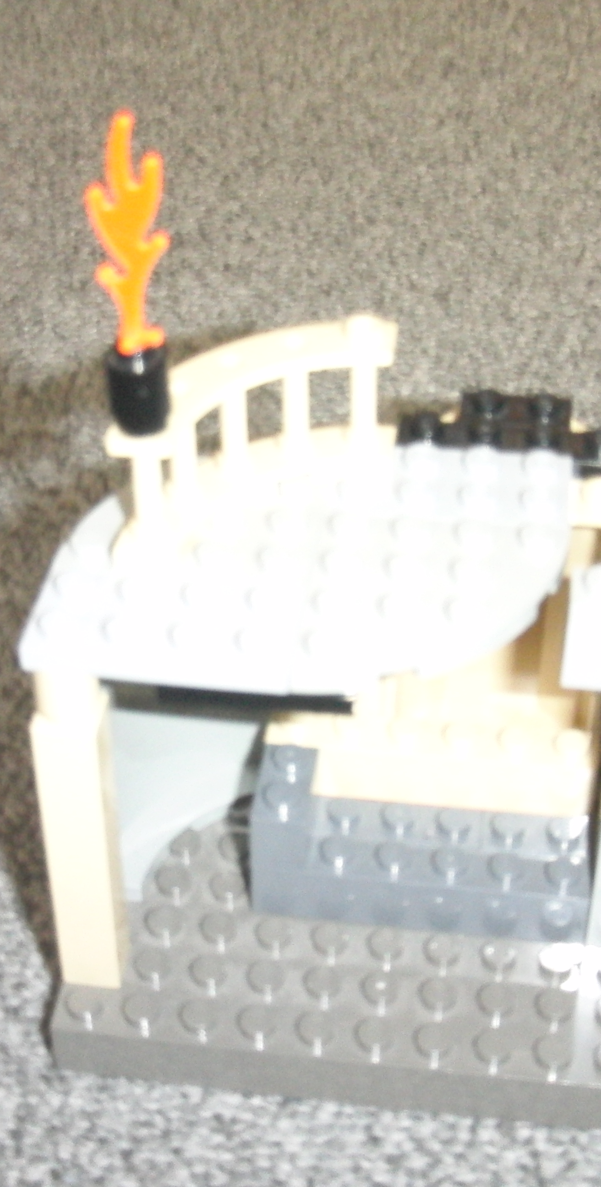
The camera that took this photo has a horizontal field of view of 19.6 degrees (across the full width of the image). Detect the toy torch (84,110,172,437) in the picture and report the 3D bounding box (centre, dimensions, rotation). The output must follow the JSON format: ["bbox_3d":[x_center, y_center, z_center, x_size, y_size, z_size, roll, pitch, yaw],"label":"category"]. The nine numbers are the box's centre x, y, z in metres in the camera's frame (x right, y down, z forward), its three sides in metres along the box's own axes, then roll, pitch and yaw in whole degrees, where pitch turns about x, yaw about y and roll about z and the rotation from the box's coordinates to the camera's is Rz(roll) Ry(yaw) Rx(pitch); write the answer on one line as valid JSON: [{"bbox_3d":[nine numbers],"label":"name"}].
[{"bbox_3d":[-0.019,-0.036,0.197,0.009,0.039,0.008,5,38,5],"label":"toy torch"}]

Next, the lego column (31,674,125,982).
[{"bbox_3d":[-0.029,0.030,0.228,0.008,0.058,0.008,5,38,5],"label":"lego column"}]

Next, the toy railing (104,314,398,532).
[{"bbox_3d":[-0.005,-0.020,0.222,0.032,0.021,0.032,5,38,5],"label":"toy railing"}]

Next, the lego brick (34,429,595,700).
[{"bbox_3d":[0.002,-0.005,0.222,0.064,0.005,0.048,5,38,5],"label":"lego brick"}]

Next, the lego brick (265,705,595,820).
[{"bbox_3d":[0.019,0.025,0.257,0.048,0.011,0.008,5,38,5],"label":"lego brick"}]

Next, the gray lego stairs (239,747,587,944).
[{"bbox_3d":[0.018,0.035,0.251,0.048,0.020,0.017,5,38,5],"label":"gray lego stairs"}]

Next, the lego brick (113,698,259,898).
[{"bbox_3d":[-0.013,0.013,0.249,0.032,0.058,0.032,5,38,5],"label":"lego brick"}]

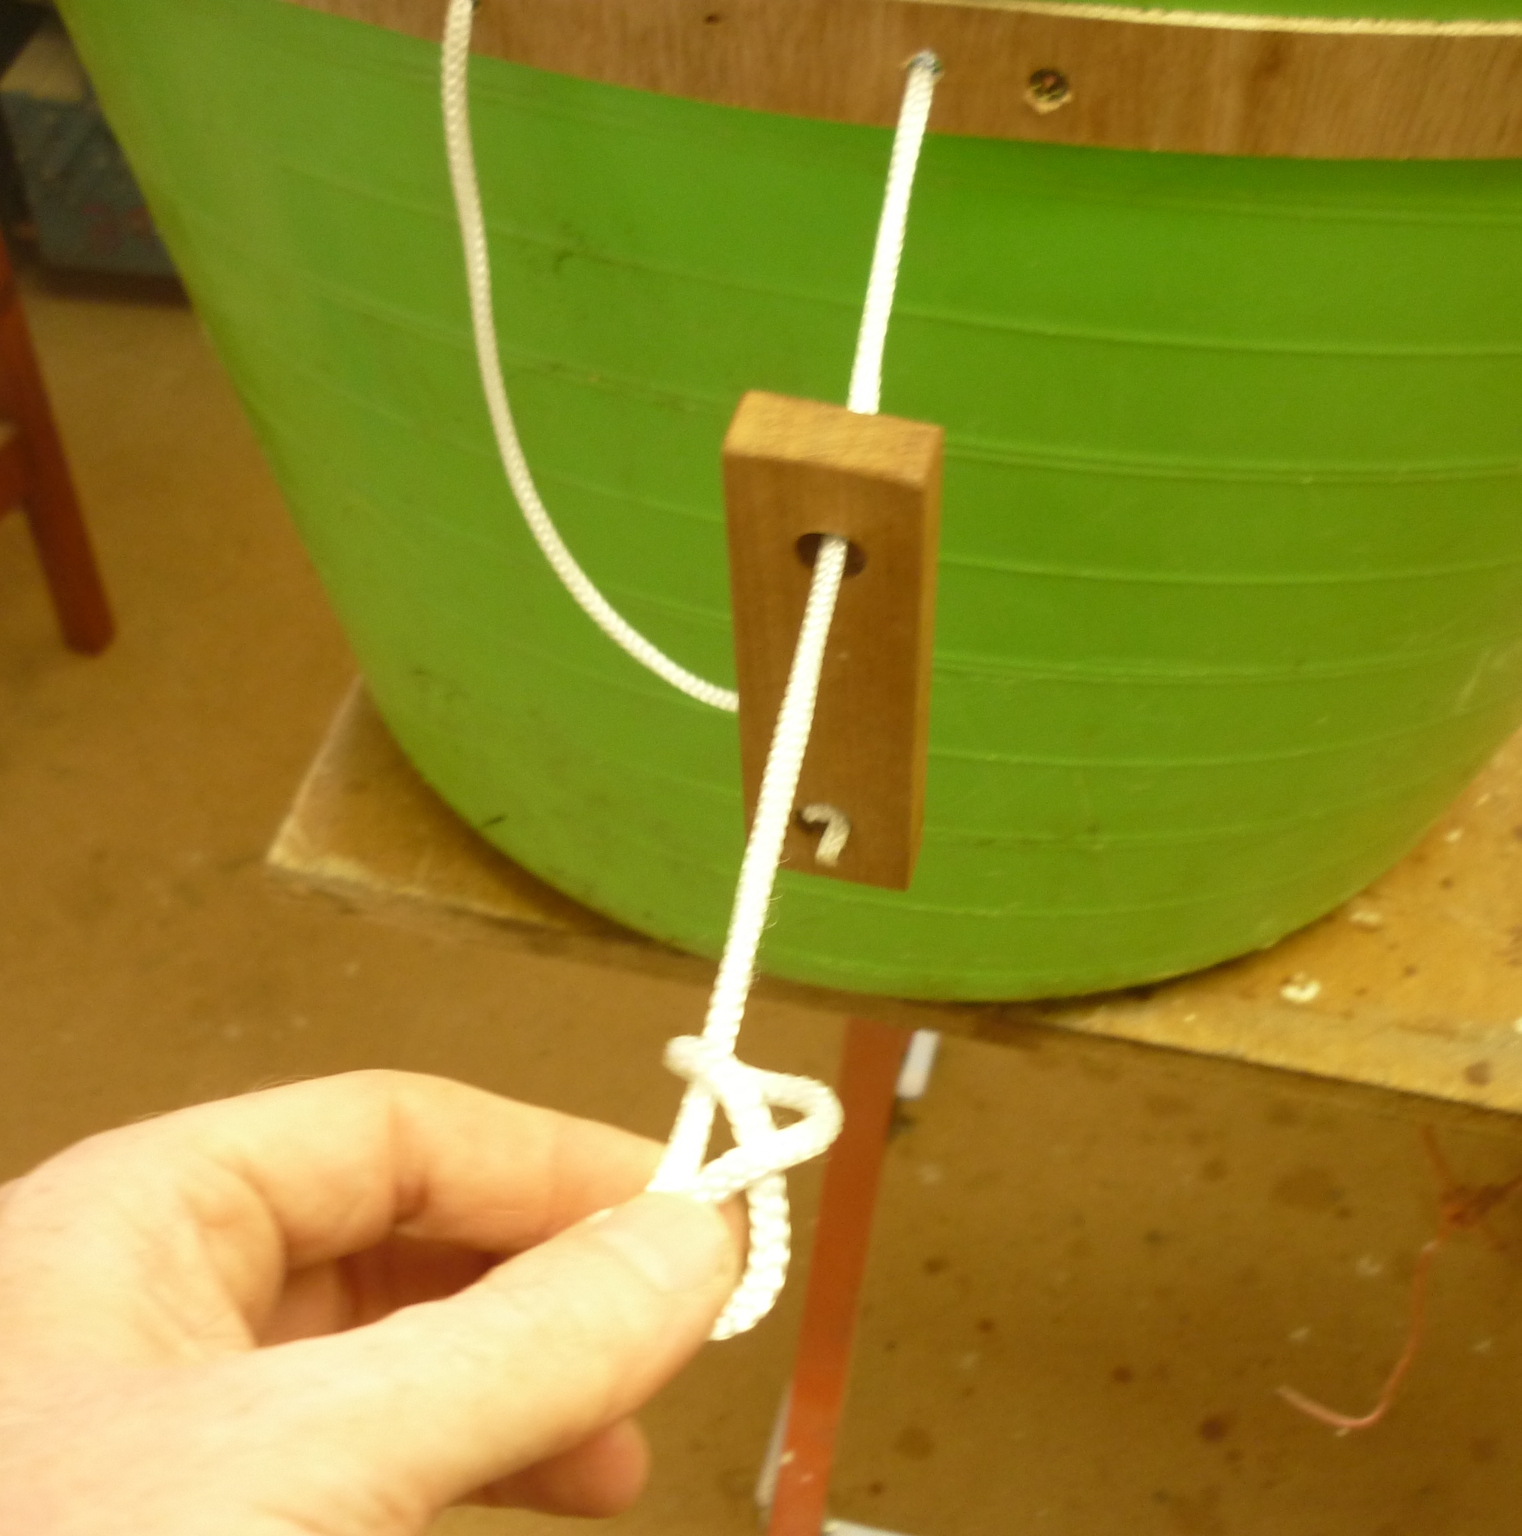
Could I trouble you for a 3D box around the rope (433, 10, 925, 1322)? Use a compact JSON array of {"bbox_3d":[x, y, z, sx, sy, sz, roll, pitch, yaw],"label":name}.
[{"bbox_3d":[-0.017,-0.035,0.337,0.089,0.128,0.224,3,31,-4],"label":"rope"}]

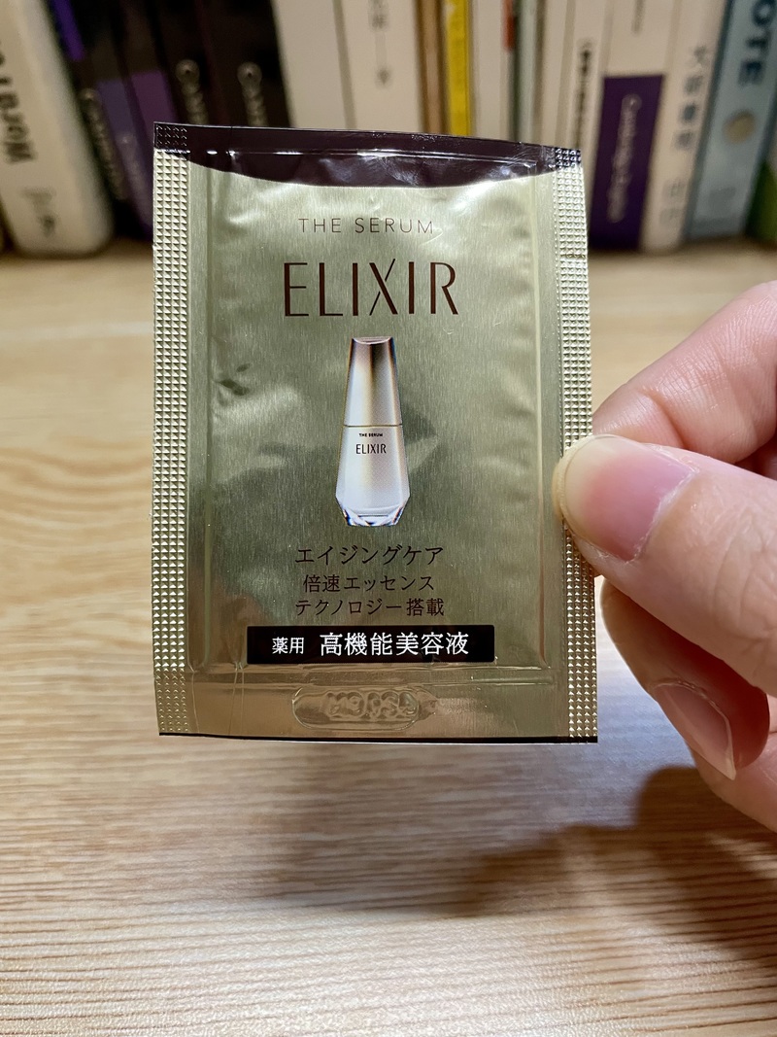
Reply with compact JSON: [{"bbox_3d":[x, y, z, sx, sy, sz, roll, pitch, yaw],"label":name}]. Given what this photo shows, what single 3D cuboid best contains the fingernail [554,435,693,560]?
[{"bbox_3d":[0.031,-0.003,0.103,0.015,0.005,0.014,28,89,28],"label":"fingernail"}]

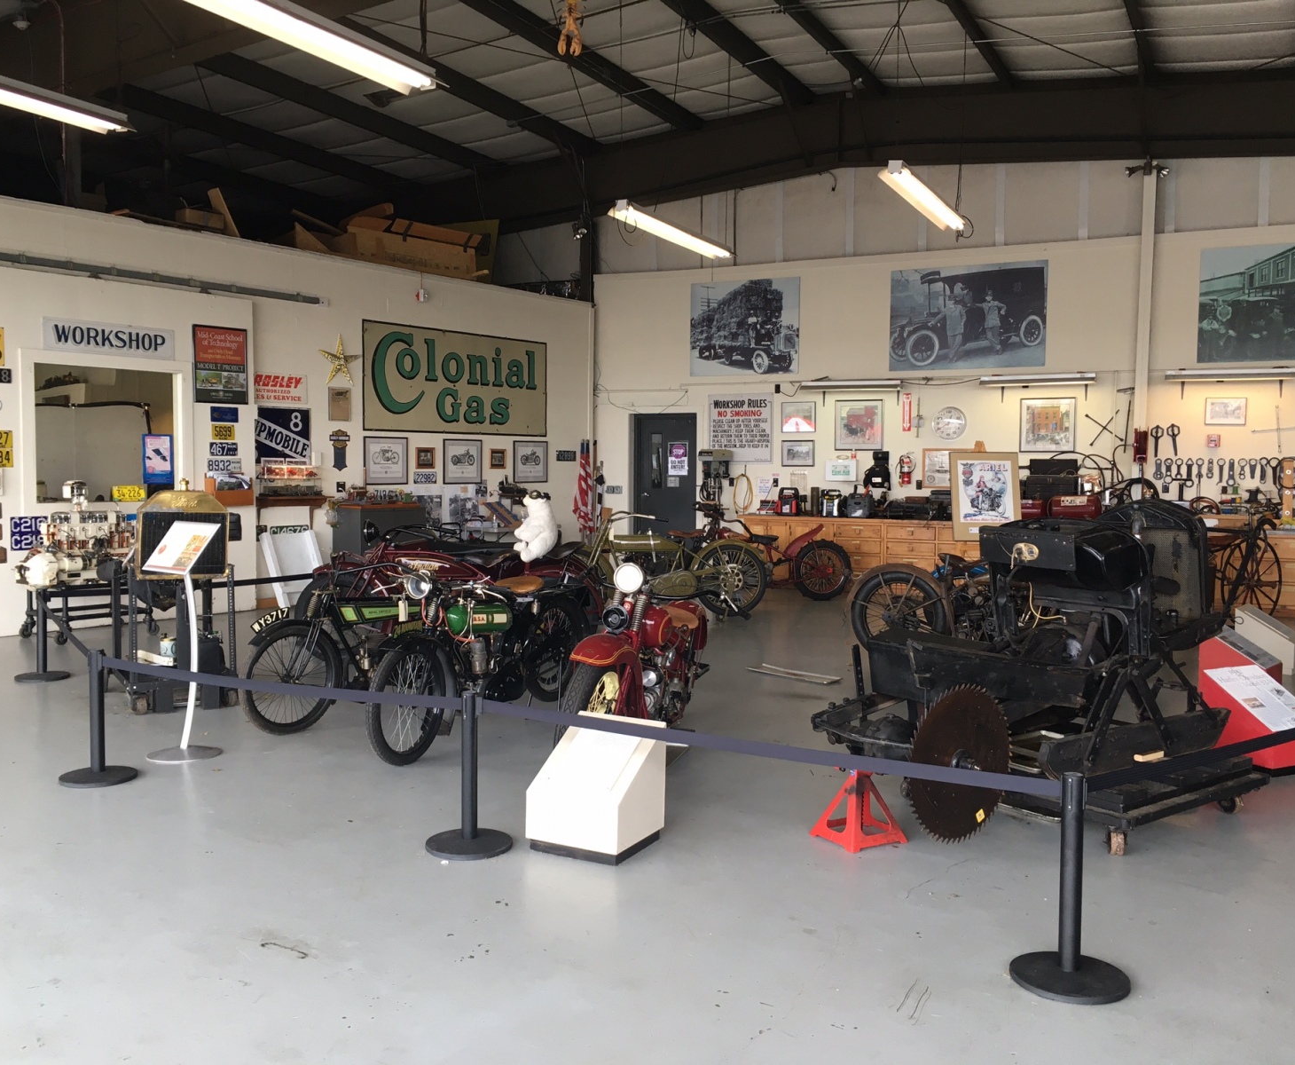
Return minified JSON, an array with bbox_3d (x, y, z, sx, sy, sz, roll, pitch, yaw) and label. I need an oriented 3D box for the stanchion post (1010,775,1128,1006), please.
[{"bbox_3d":[1.224,0.993,3.429,0.335,0.603,0.335,2,4,28],"label":"stanchion post"}]

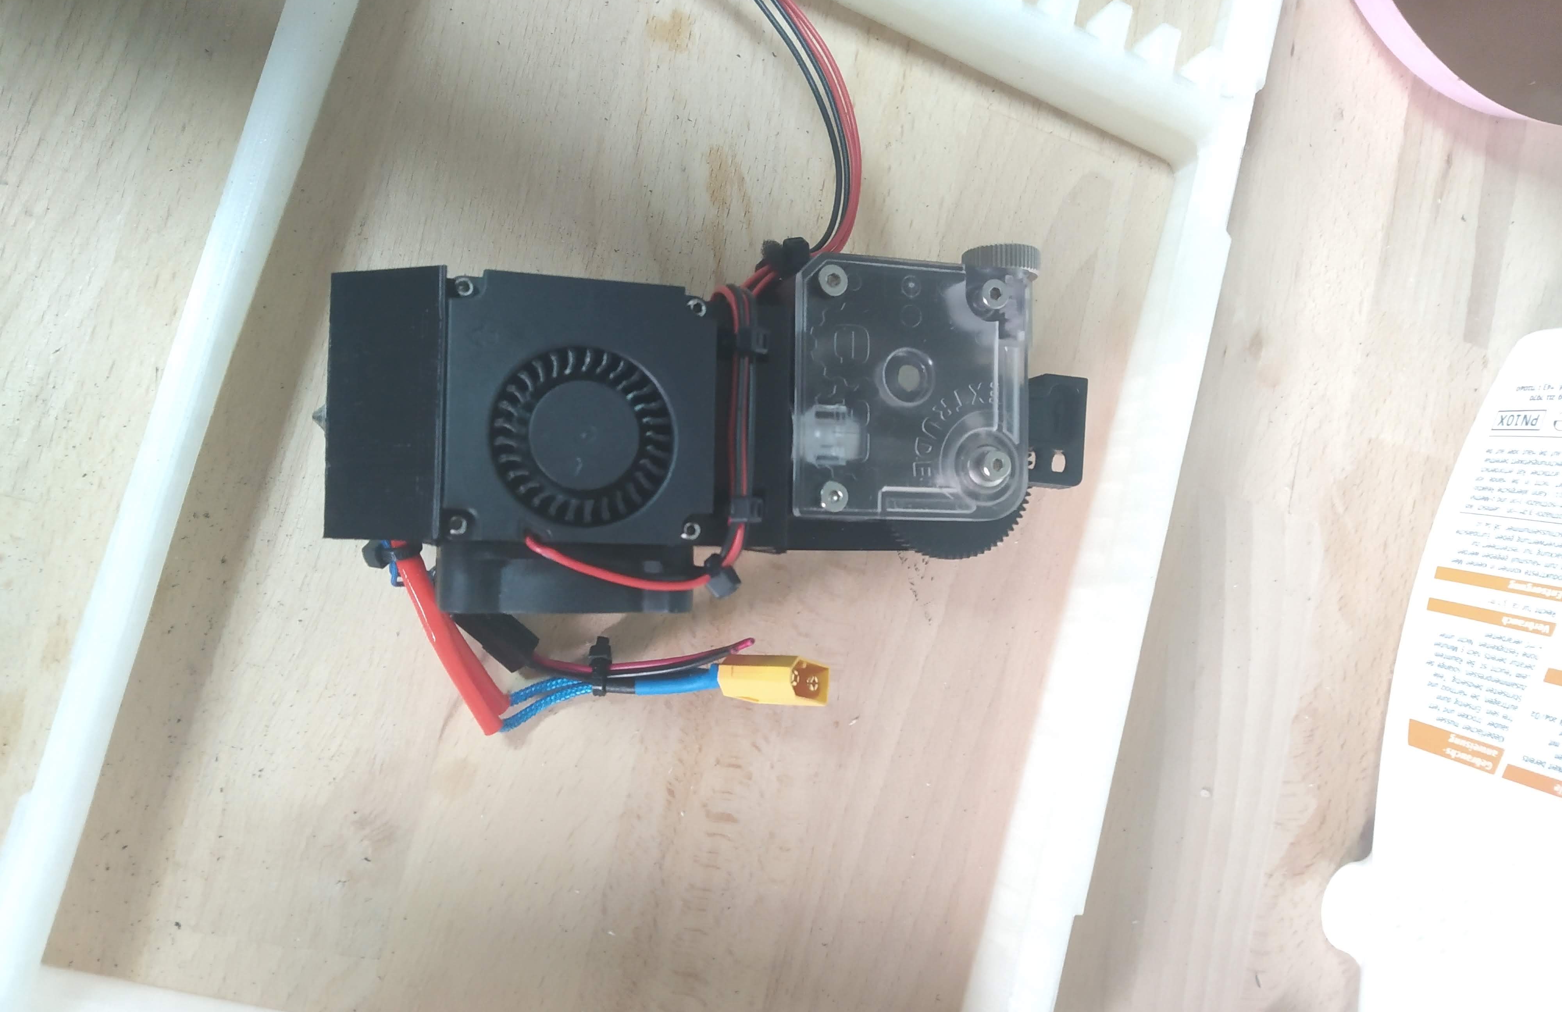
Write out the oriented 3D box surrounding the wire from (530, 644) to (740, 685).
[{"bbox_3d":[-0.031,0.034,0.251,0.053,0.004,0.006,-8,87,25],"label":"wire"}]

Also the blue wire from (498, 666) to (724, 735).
[{"bbox_3d":[-0.037,0.041,0.257,0.053,0.010,0.009,-13,88,21],"label":"blue wire"}]

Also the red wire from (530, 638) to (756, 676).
[{"bbox_3d":[-0.030,0.032,0.250,0.055,0.004,0.006,-7,86,25],"label":"red wire"}]

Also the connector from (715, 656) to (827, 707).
[{"bbox_3d":[-0.001,0.036,0.240,0.017,0.016,0.008,-3,73,30],"label":"connector"}]

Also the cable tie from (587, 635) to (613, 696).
[{"bbox_3d":[-0.039,0.034,0.254,0.005,0.007,0.013,0,86,-8],"label":"cable tie"}]

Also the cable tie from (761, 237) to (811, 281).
[{"bbox_3d":[0.001,-0.050,0.236,0.009,0.007,0.008,0,86,-8],"label":"cable tie"}]

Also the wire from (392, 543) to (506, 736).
[{"bbox_3d":[-0.071,0.027,0.253,0.008,0.010,0.049,-23,120,-9],"label":"wire"}]

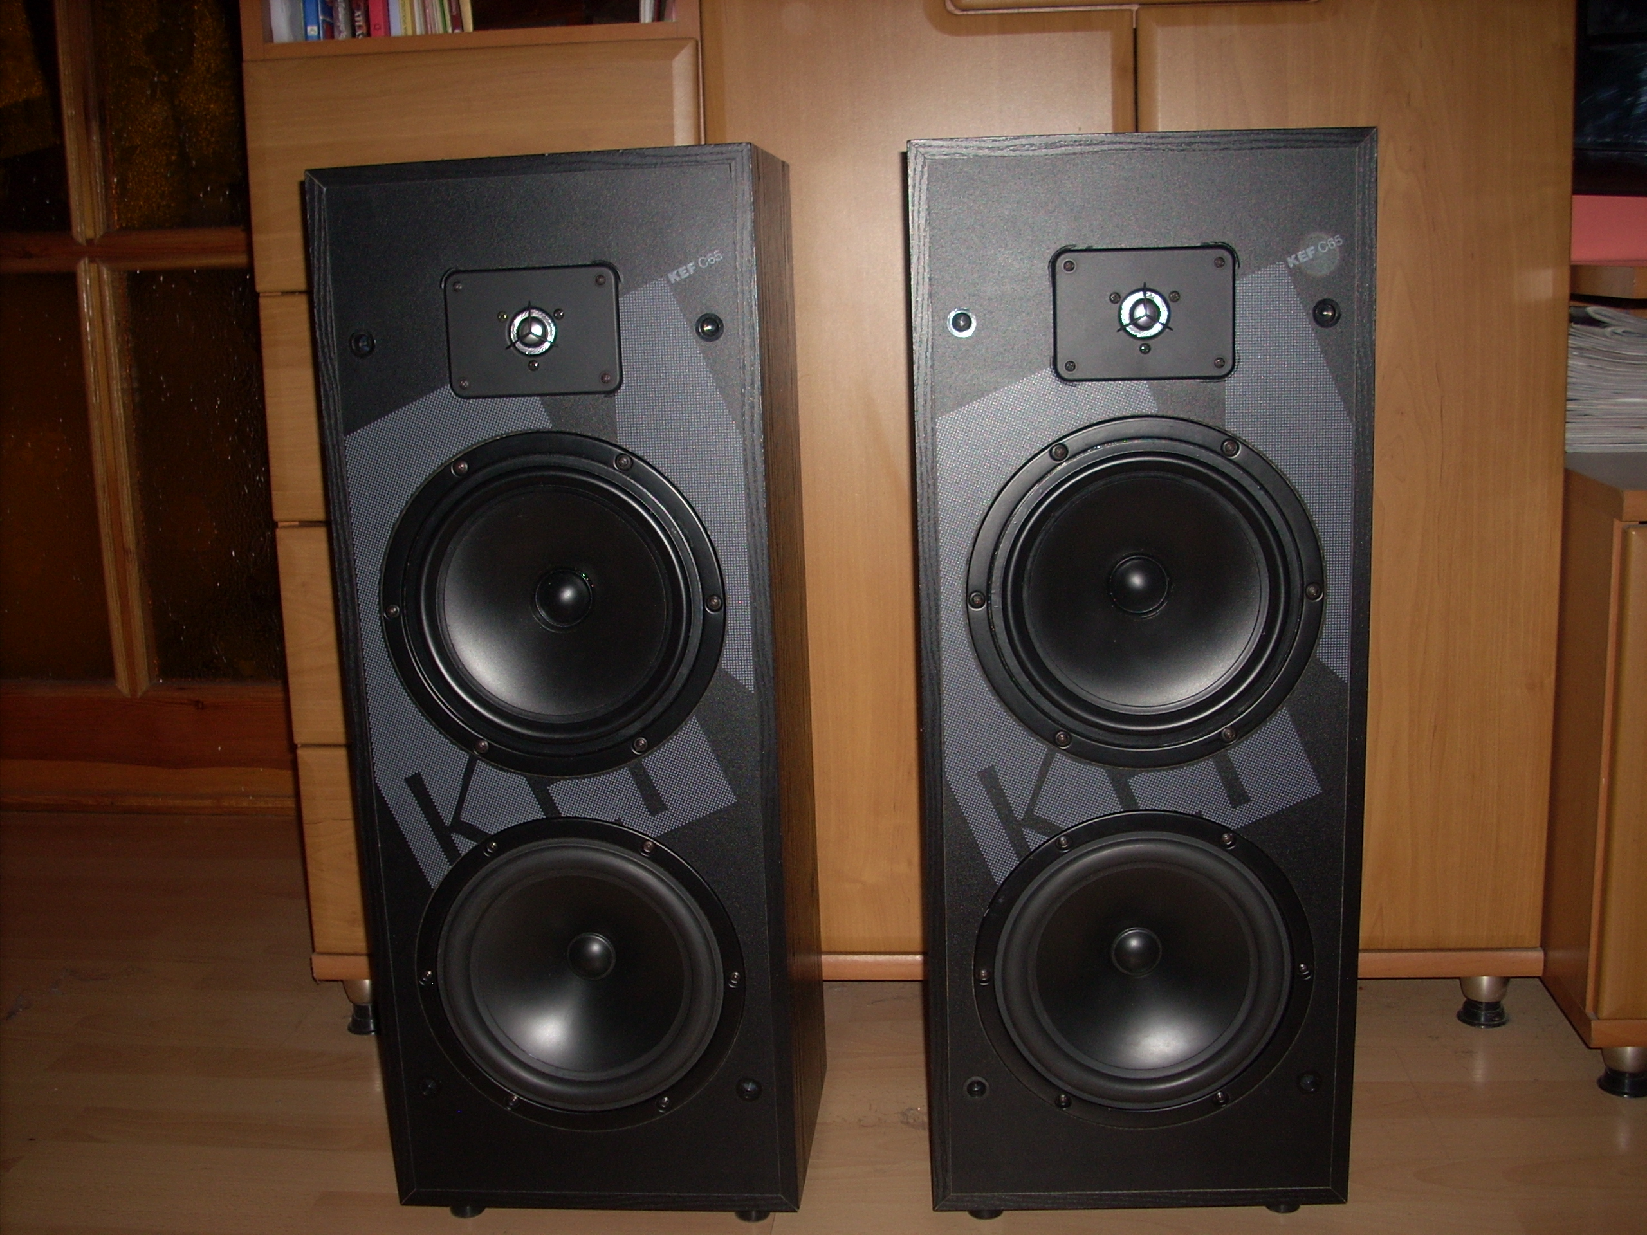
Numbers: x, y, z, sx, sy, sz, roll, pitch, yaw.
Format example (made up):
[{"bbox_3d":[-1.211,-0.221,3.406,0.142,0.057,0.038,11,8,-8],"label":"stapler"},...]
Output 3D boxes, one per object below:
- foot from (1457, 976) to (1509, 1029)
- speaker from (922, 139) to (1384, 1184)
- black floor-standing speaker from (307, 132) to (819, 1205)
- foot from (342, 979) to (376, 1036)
[{"bbox_3d":[0.563,0.315,1.465,0.044,0.055,0.044,-1,11,4],"label":"foot"},{"bbox_3d":[0.209,0.040,1.215,0.280,0.716,0.226,-1,11,4],"label":"speaker"},{"bbox_3d":[-0.160,0.048,1.240,0.280,0.716,0.226,-1,11,5],"label":"black floor-standing speaker"},{"bbox_3d":[-0.405,0.336,1.539,0.044,0.055,0.044,-1,11,4],"label":"foot"}]

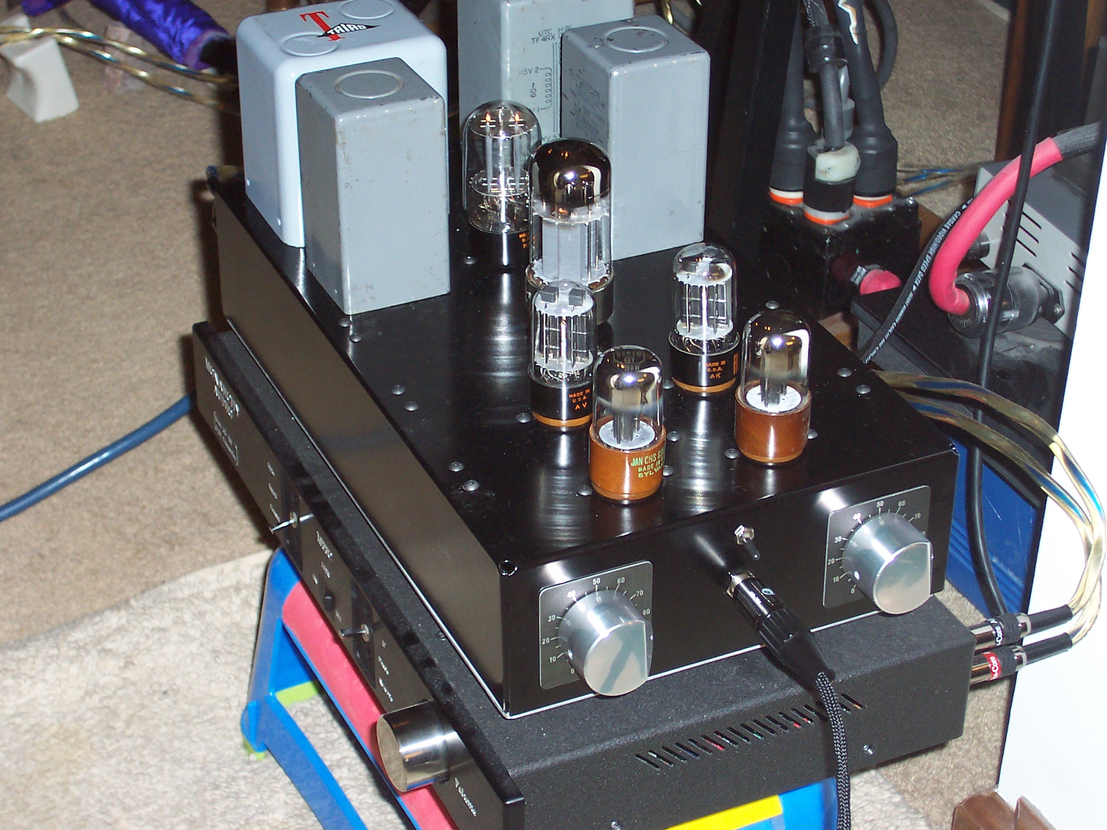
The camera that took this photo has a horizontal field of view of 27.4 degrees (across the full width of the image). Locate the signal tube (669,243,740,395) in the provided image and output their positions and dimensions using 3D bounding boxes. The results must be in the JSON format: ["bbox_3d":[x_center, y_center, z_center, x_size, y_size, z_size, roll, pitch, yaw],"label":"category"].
[{"bbox_3d":[0.070,-0.046,1.035,0.033,0.067,0.033,0,31,0],"label":"signal tube"}]

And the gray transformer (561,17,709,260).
[{"bbox_3d":[0.041,-0.142,1.159,0.055,0.106,0.055,-14,34,-22],"label":"gray transformer"}]

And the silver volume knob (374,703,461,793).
[{"bbox_3d":[-0.061,0.143,0.982,0.020,0.035,0.035,-13,34,-21],"label":"silver volume knob"}]

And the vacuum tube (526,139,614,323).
[{"bbox_3d":[0.008,-0.092,1.092,0.043,0.086,0.043,0,31,0],"label":"vacuum tube"}]

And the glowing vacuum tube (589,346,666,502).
[{"bbox_3d":[0.032,0.001,0.960,0.033,0.064,0.033,0,31,0],"label":"glowing vacuum tube"}]

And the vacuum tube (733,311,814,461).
[{"bbox_3d":[0.096,-0.015,0.985,0.033,0.065,0.033,0,31,0],"label":"vacuum tube"}]

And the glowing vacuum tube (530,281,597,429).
[{"bbox_3d":[0.004,-0.029,1.010,0.032,0.064,0.032,0,31,0],"label":"glowing vacuum tube"}]

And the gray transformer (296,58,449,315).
[{"bbox_3d":[-0.088,-0.113,1.111,0.055,0.105,0.055,-14,34,-22],"label":"gray transformer"}]

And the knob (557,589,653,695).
[{"bbox_3d":[0.024,0.095,0.945,0.036,0.036,0.025,-13,34,-21],"label":"knob"}]

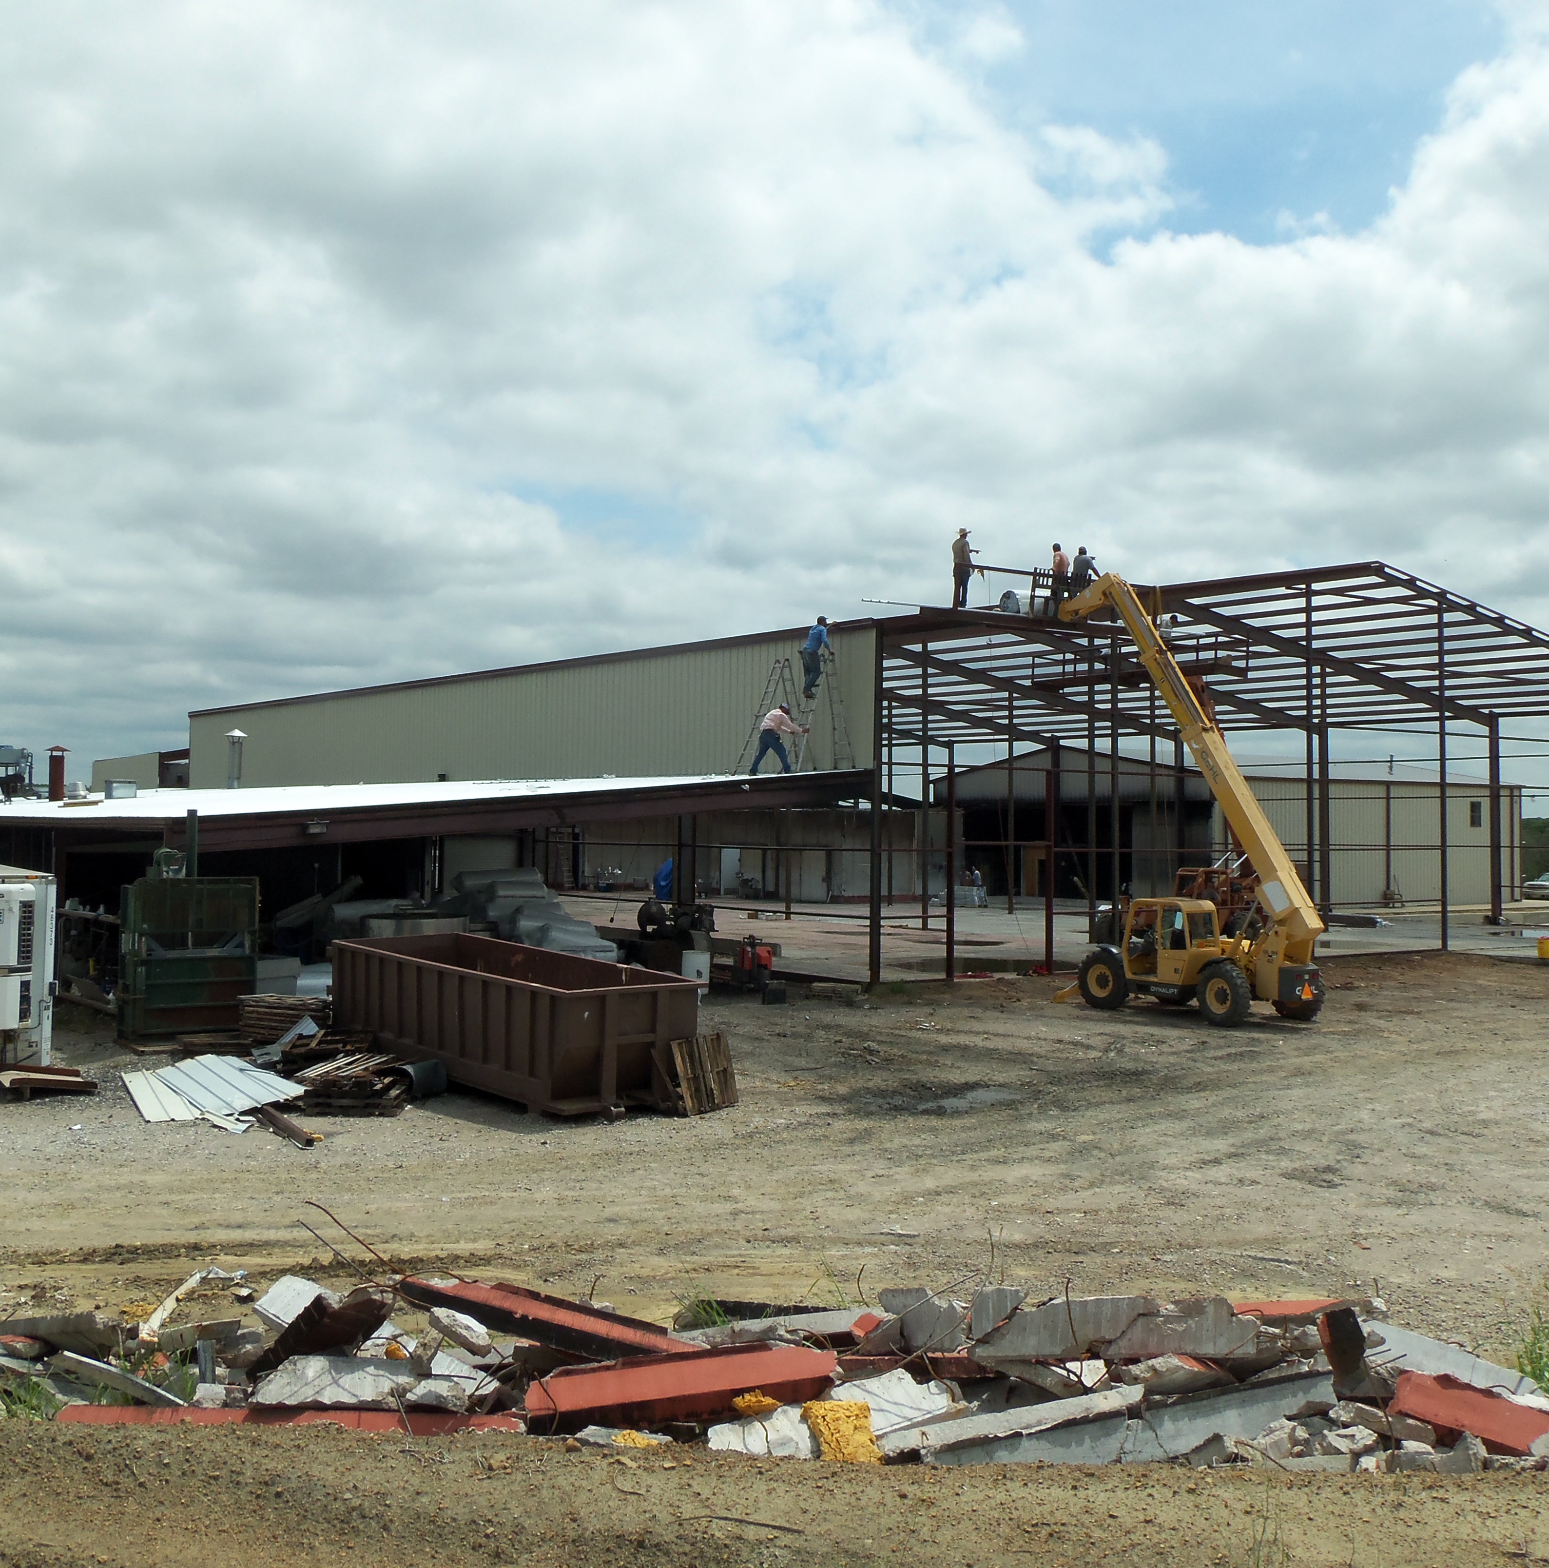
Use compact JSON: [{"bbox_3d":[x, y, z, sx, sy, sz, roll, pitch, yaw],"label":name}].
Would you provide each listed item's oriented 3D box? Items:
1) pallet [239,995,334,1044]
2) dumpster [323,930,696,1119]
[{"bbox_3d":[-8.240,3.975,29.500,1.220,0.720,1.050,0,-2,16],"label":"pallet"},{"bbox_3d":[-4.270,3.633,27.650,2.440,1.720,7.100,1,1,-41],"label":"dumpster"}]

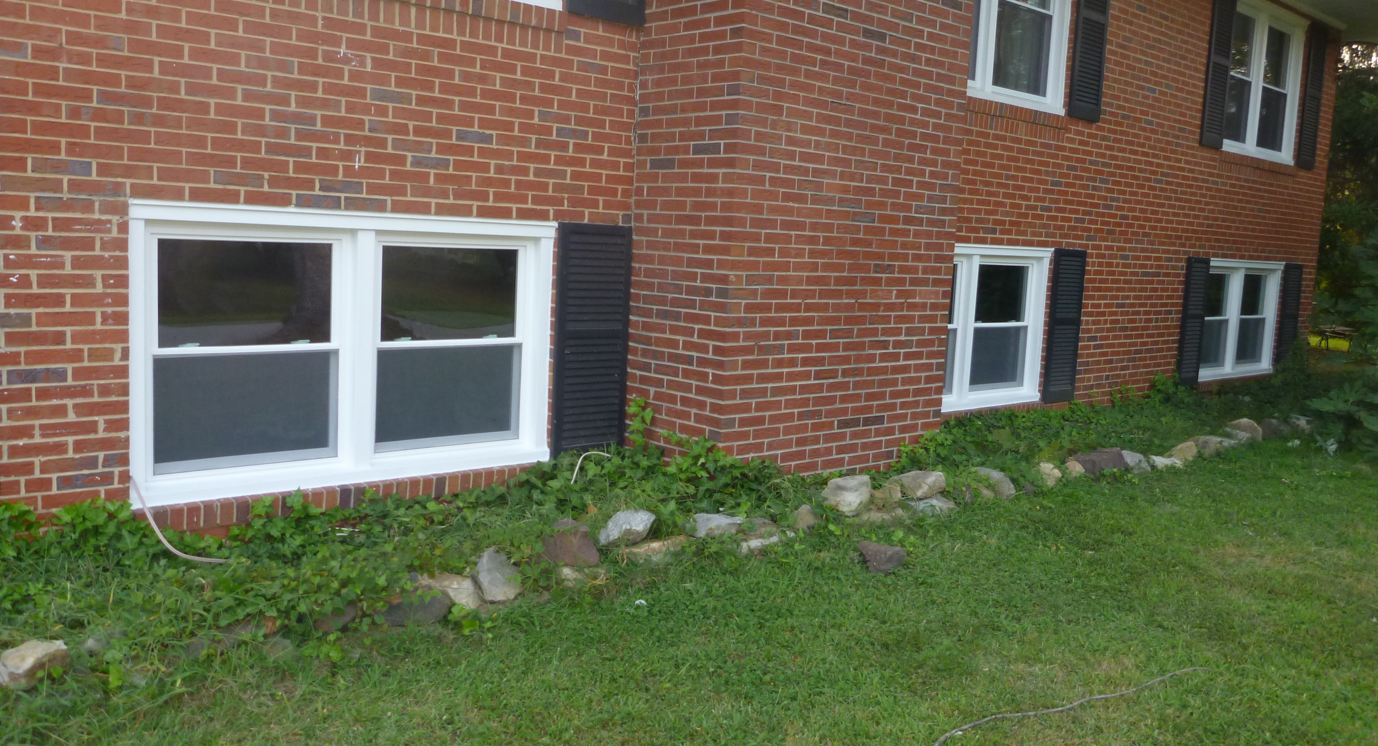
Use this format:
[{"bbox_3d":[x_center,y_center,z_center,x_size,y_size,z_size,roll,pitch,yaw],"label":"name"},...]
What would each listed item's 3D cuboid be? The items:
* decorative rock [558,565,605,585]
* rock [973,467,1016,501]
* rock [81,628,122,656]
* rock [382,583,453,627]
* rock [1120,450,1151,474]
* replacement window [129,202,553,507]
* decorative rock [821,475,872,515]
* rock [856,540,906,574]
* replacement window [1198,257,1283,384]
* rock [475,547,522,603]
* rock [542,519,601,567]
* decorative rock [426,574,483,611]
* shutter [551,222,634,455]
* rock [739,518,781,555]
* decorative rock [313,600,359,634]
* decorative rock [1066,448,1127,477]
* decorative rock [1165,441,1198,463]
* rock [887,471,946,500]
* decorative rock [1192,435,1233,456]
[{"bbox_3d":[-0.437,0.824,4.490,0.200,0.075,0.150,-4,9,-42],"label":"decorative rock"},{"bbox_3d":[1.737,0.627,6.335,0.260,0.160,0.180,-4,9,-42],"label":"rock"},{"bbox_3d":[-1.768,0.808,3.353,0.140,0.085,0.110,-4,9,-42],"label":"rock"},{"bbox_3d":[-0.966,0.825,3.948,0.250,0.125,0.180,-4,9,-42],"label":"rock"},{"bbox_3d":[2.937,0.588,7.338,0.190,0.155,0.180,-4,9,-42],"label":"rock"},{"bbox_3d":[-1.423,-0.105,4.944,1.965,1.195,0.120,-4,9,-42],"label":"replacement window"},{"bbox_3d":[0.800,0.612,5.633,0.247,0.181,0.173,-4,9,-42],"label":"decorative rock"},{"bbox_3d":[0.860,0.818,4.972,0.220,0.126,0.176,-4,9,-42],"label":"rock"},{"bbox_3d":[5.609,-0.547,11.348,1.940,1.190,0.120,-4,9,-42],"label":"replacement window"},{"bbox_3d":[-0.724,0.767,4.237,0.175,0.190,0.140,-4,9,-42],"label":"rock"},{"bbox_3d":[-0.470,0.681,4.466,0.221,0.156,0.155,-4,9,-42],"label":"rock"},{"bbox_3d":[-0.864,0.808,4.115,0.200,0.120,0.170,-4,9,-42],"label":"decorative rock"},{"bbox_3d":[-0.495,-0.154,5.736,0.445,1.200,0.040,-4,9,-42],"label":"shutter"},{"bbox_3d":[0.319,0.733,5.019,0.200,0.130,0.150,-4,9,-42],"label":"rock"},{"bbox_3d":[-1.216,0.839,3.839,0.170,0.110,0.140,-4,9,-42],"label":"decorative rock"},{"bbox_3d":[2.653,0.586,7.216,0.470,0.150,0.235,-4,9,-42],"label":"decorative rock"},{"bbox_3d":[3.435,0.549,7.773,0.213,0.140,0.160,-4,9,-42],"label":"decorative rock"},{"bbox_3d":[1.246,0.614,6.125,0.347,0.126,0.243,-4,9,-42],"label":"rock"},{"bbox_3d":[3.851,0.538,8.212,0.330,0.140,0.240,-4,9,-42],"label":"decorative rock"}]

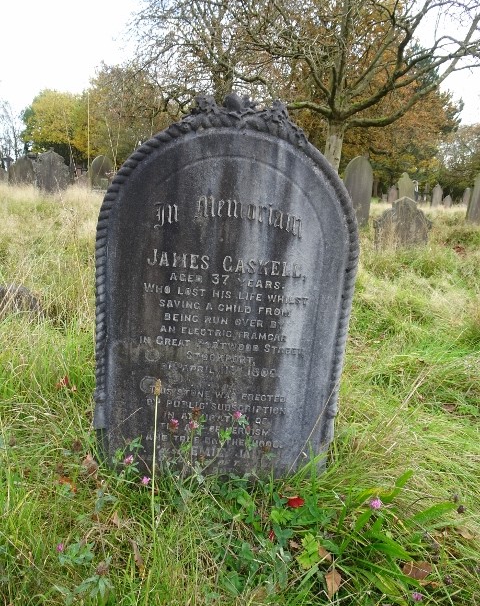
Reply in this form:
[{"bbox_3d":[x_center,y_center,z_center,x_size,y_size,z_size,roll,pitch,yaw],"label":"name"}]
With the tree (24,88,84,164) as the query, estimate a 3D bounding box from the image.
[{"bbox_3d":[-14.095,-13.160,33.899,4.546,5.659,3.864,4,17,0],"label":"tree"}]

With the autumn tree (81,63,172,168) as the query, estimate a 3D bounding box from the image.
[{"bbox_3d":[-8.416,-13.705,33.322,6.780,7.465,5.763,4,17,0],"label":"autumn tree"}]

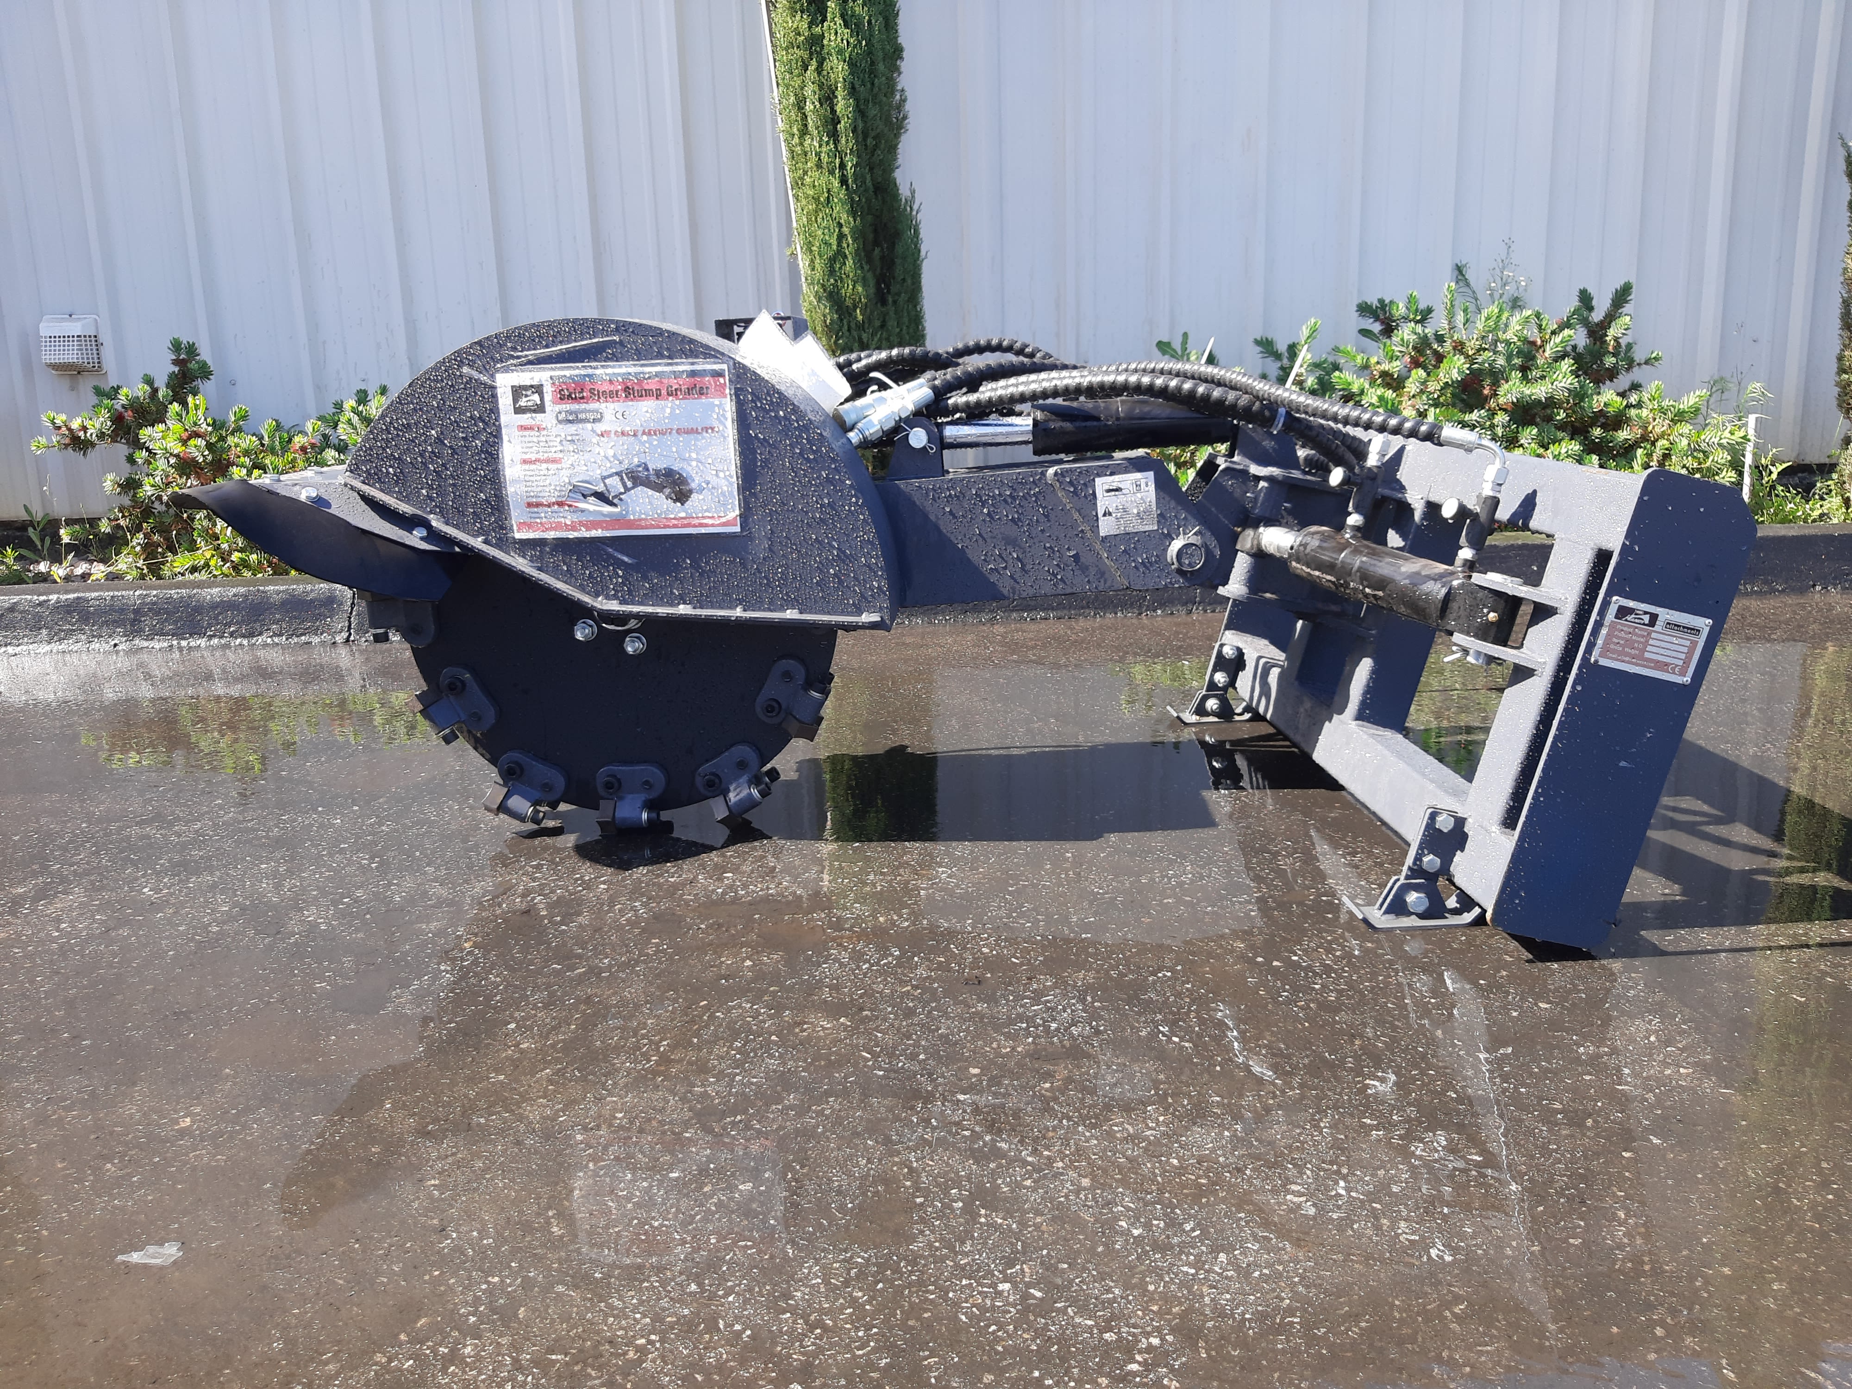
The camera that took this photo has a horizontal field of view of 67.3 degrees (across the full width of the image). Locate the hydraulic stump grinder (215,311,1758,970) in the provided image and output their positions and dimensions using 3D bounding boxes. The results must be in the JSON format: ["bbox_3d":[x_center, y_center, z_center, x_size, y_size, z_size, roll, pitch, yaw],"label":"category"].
[{"bbox_3d":[-0.074,-0.175,2.000,1.810,0.730,1.200,-2,12,0],"label":"hydraulic stump grinder"}]

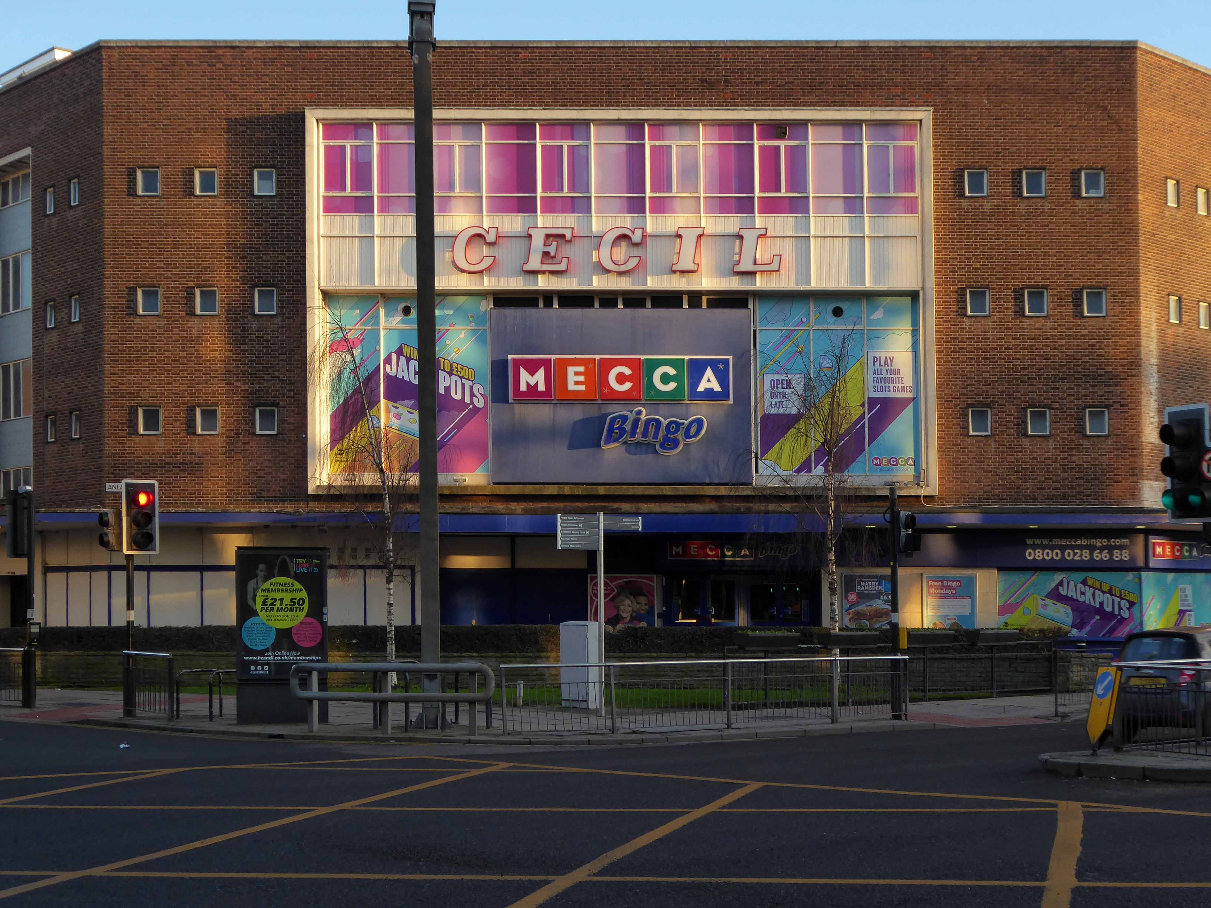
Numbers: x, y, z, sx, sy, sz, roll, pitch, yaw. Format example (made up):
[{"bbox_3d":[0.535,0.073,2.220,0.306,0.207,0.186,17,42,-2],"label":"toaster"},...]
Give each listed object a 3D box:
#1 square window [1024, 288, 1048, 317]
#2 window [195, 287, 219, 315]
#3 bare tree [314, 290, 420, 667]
[{"bbox_3d":[9.808,-3.456,42.200,0.530,0.630,0.130,0,-2,0],"label":"square window"},{"bbox_3d":[-9.033,-3.454,42.049,0.525,0.625,0.120,0,-2,0],"label":"window"},{"bbox_3d":[-4.657,0.707,36.000,2.200,7.500,2.100,0,-2,0],"label":"bare tree"}]

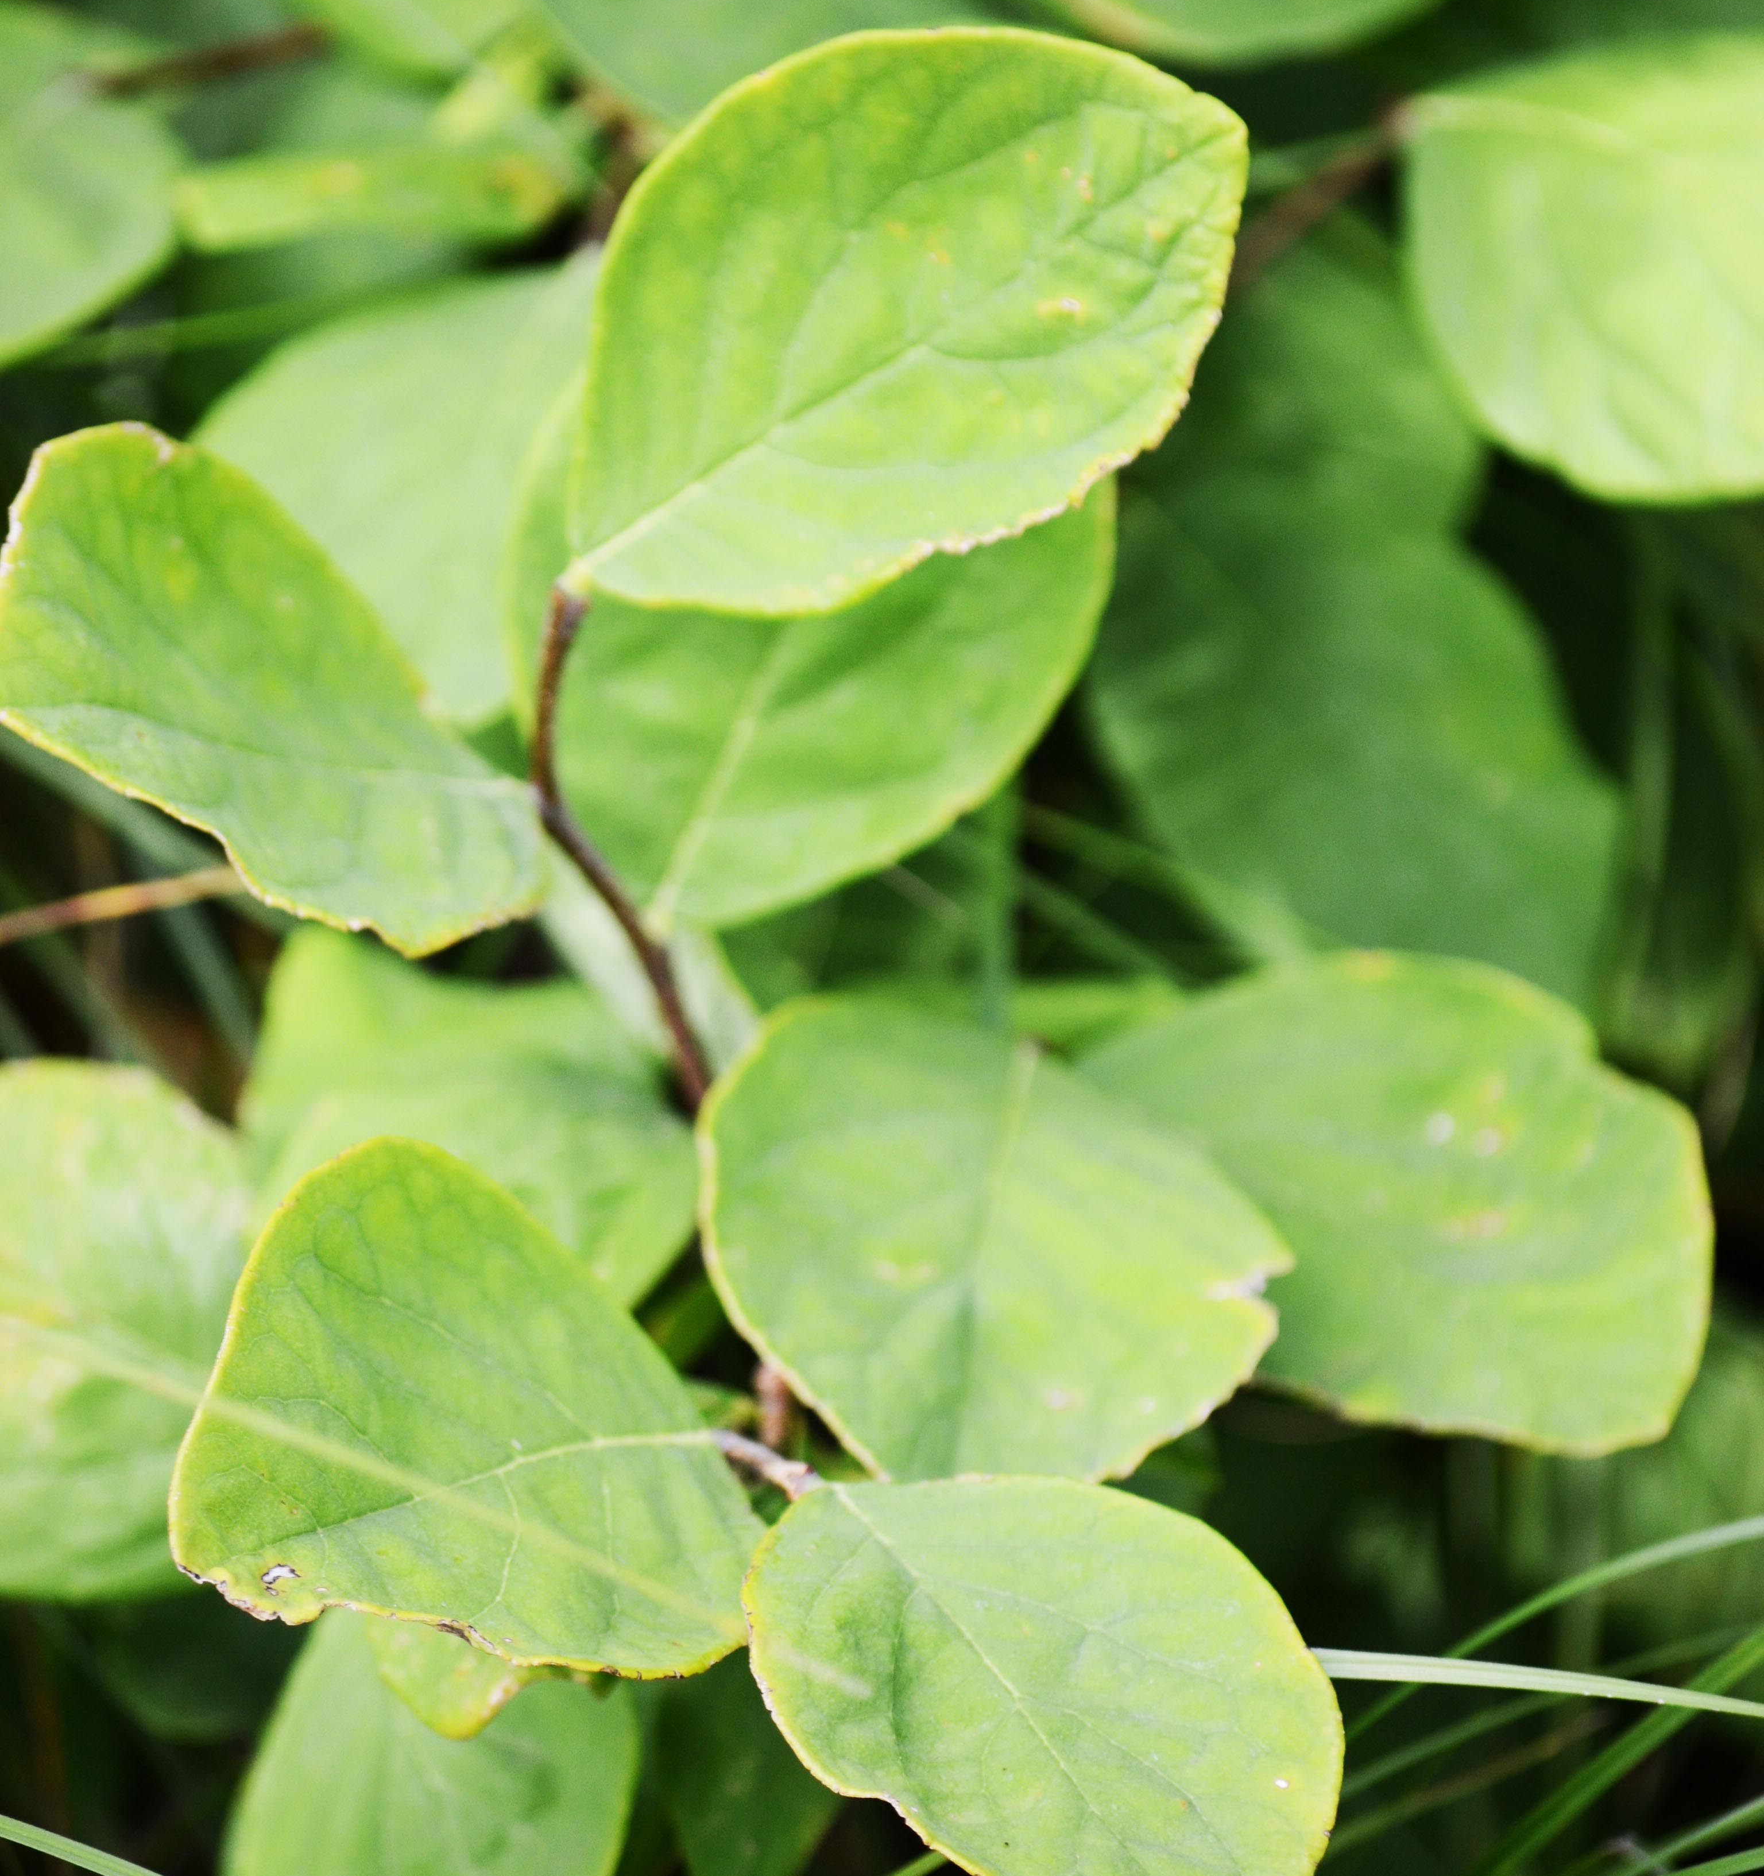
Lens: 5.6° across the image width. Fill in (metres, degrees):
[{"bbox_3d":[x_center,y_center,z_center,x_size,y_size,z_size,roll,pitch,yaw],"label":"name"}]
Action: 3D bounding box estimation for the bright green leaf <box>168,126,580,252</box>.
[{"bbox_3d":[-0.047,-0.069,1.690,0.038,0.008,0.020,-1,26,-2],"label":"bright green leaf"}]

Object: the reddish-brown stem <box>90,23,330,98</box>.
[{"bbox_3d":[-0.063,-0.082,1.690,0.025,0.003,0.003,-16,40,-16],"label":"reddish-brown stem"}]

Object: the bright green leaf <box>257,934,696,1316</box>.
[{"bbox_3d":[-0.037,0.018,1.640,0.041,0.012,0.042,4,53,3],"label":"bright green leaf"}]

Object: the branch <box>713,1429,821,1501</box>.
[{"bbox_3d":[-0.010,0.045,1.560,0.011,0.003,0.003,26,34,-15],"label":"branch"}]

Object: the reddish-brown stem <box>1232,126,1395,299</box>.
[{"bbox_3d":[0.040,-0.067,1.660,0.003,0.003,0.022,40,77,26],"label":"reddish-brown stem"}]

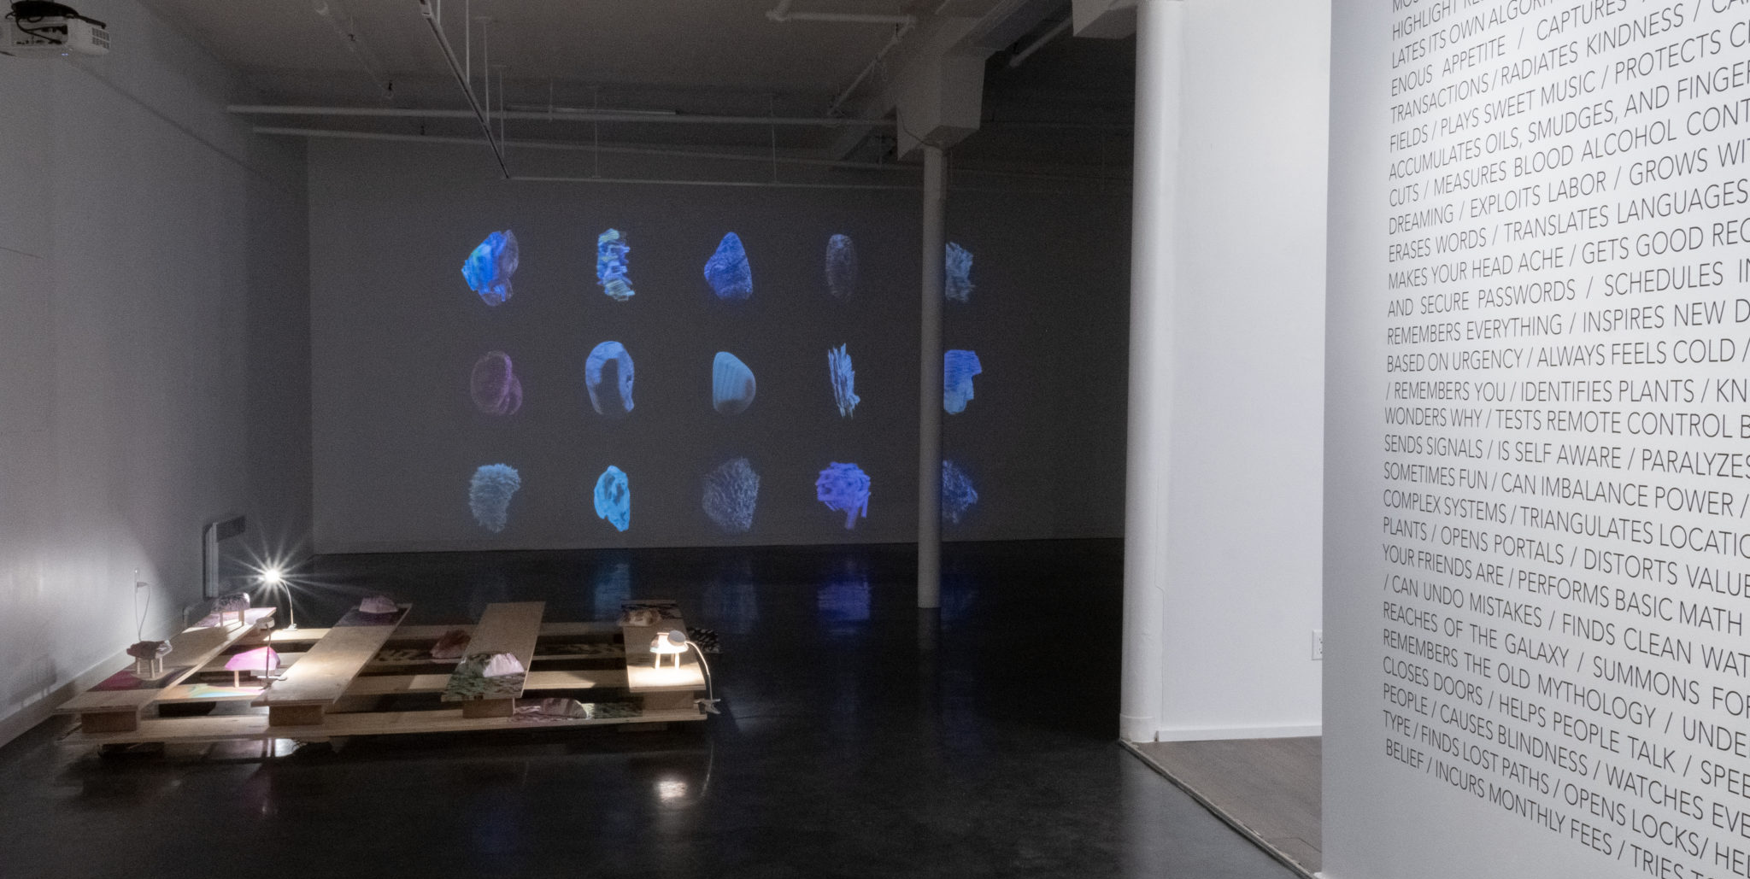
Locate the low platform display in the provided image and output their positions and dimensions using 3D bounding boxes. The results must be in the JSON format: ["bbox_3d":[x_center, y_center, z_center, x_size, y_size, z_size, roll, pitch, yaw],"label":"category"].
[{"bbox_3d":[-2.045,1.032,6.699,2.380,0.199,2.292,0,3,-11],"label":"low platform display"}]

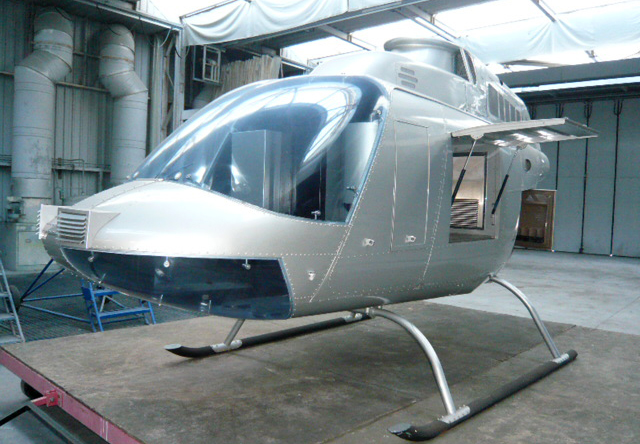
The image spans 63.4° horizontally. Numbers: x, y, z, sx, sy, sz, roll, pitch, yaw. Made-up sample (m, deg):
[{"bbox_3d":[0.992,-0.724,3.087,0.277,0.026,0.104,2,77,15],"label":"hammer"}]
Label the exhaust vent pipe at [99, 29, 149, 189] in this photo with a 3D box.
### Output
[{"bbox_3d":[-4.517,-2.425,11.900,1.000,4.000,0.850,1,1,-43],"label":"exhaust vent pipe"}]

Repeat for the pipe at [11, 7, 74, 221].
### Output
[{"bbox_3d":[-5.789,-2.263,10.800,1.050,4.350,0.880,1,1,-43],"label":"pipe"}]

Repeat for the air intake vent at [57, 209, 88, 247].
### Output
[{"bbox_3d":[-0.909,0.022,1.905,0.165,0.140,0.050,3,1,26],"label":"air intake vent"}]

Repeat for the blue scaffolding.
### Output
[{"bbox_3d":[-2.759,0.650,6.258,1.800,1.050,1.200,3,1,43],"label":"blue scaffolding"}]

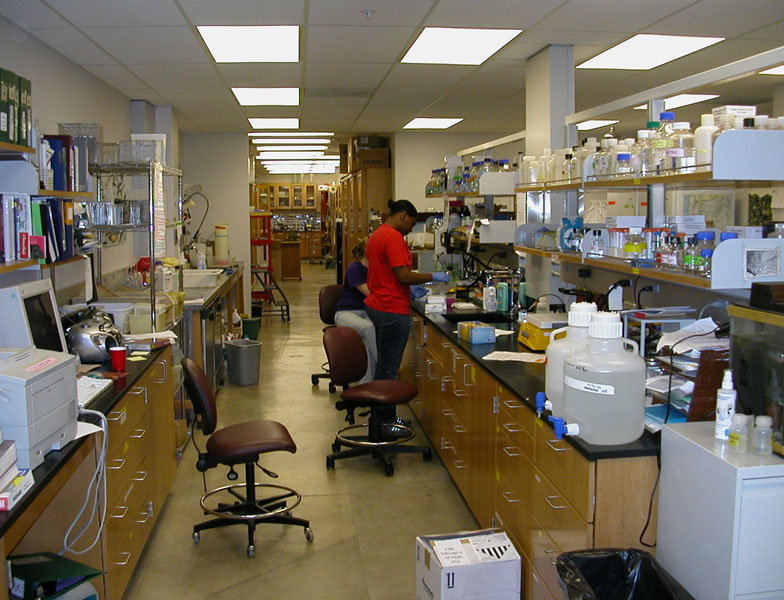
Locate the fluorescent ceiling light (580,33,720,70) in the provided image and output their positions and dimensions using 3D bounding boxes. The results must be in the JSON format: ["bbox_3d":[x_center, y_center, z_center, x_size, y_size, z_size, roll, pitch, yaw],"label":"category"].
[{"bbox_3d":[1.562,-1.543,5.284,0.575,0.060,1.180,-1,6,-6],"label":"fluorescent ceiling light"}]

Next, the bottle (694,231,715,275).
[{"bbox_3d":[1.034,-0.160,2.837,0.072,0.143,0.072,-1,6,-6],"label":"bottle"}]

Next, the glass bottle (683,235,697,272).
[{"bbox_3d":[1.020,-0.153,2.899,0.062,0.121,0.062,-1,6,-6],"label":"glass bottle"}]

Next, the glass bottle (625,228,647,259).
[{"bbox_3d":[1.045,-0.242,3.663,0.099,0.131,0.099,-1,6,-6],"label":"glass bottle"}]

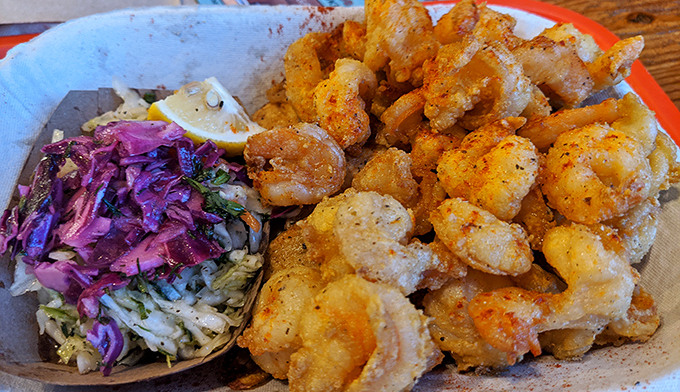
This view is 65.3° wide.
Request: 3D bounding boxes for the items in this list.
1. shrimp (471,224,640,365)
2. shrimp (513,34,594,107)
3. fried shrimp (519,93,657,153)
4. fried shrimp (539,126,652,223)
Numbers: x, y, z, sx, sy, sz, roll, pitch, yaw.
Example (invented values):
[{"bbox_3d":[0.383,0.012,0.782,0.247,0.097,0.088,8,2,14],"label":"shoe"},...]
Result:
[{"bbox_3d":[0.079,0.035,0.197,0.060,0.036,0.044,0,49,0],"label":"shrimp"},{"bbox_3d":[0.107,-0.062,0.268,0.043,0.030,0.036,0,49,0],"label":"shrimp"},{"bbox_3d":[0.119,-0.033,0.255,0.066,0.026,0.030,-16,53,-12],"label":"fried shrimp"},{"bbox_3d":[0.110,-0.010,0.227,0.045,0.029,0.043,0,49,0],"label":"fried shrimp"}]

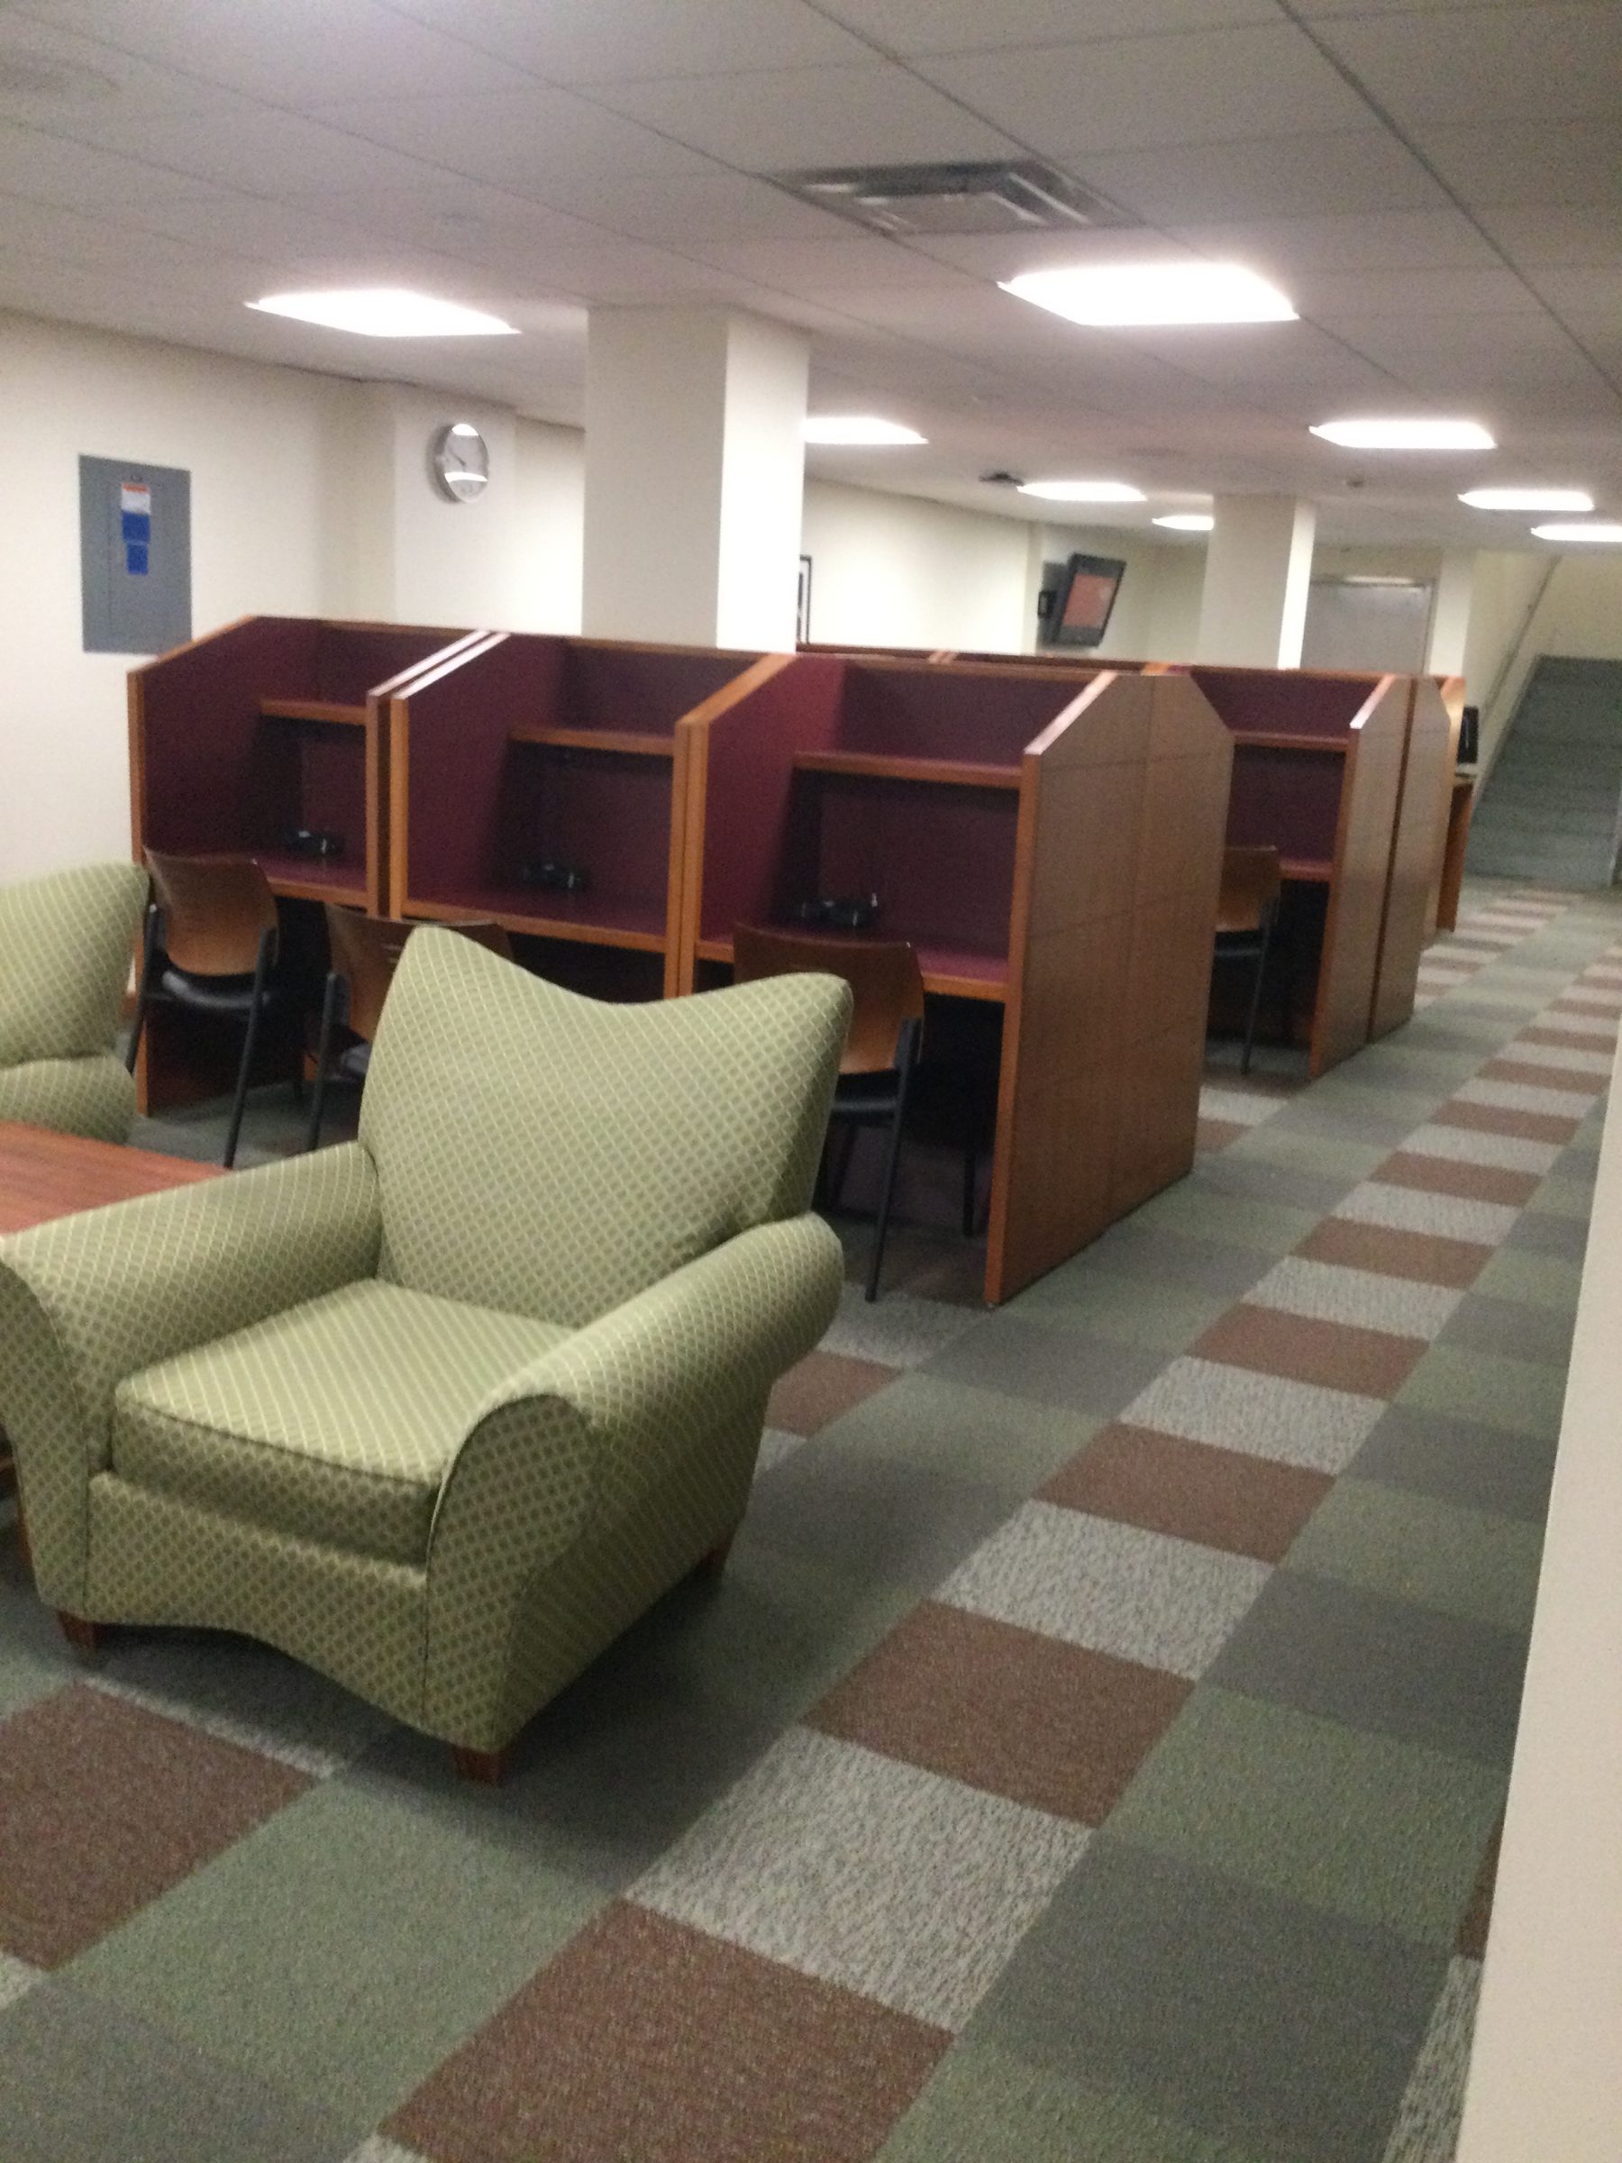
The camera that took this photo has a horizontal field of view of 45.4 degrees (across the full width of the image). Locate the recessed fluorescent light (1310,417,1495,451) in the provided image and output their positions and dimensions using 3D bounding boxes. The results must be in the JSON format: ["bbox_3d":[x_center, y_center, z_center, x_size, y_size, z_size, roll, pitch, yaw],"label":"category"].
[{"bbox_3d":[2.352,-2.576,7.691,0.610,0.070,0.610,10,15,27],"label":"recessed fluorescent light"}]

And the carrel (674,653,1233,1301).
[{"bbox_3d":[0.435,-0.393,5.386,0.960,1.500,1.500,10,15,27],"label":"carrel"}]

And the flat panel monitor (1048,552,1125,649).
[{"bbox_3d":[2.000,-3.491,14.064,0.100,0.620,1.000,19,18,24],"label":"flat panel monitor"}]

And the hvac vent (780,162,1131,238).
[{"bbox_3d":[0.291,-1.841,4.043,0.600,0.060,0.600,10,15,27],"label":"hvac vent"}]

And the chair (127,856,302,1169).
[{"bbox_3d":[-1.665,-0.259,5.666,0.510,0.850,0.580,9,14,25],"label":"chair"}]

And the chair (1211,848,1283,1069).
[{"bbox_3d":[1.595,-0.532,7.684,0.510,0.850,0.580,8,14,20],"label":"chair"}]

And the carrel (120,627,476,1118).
[{"bbox_3d":[-1.444,-0.625,5.968,0.960,1.500,0.800,10,15,27],"label":"carrel"}]

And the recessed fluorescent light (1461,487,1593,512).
[{"bbox_3d":[3.809,-3.102,10.295,0.610,0.070,0.610,10,15,27],"label":"recessed fluorescent light"}]

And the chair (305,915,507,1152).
[{"bbox_3d":[-0.872,-0.025,4.852,0.510,0.850,0.580,8,14,18],"label":"chair"}]

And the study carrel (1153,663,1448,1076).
[{"bbox_3d":[1.975,-0.958,8.180,0.960,1.500,1.560,10,15,27],"label":"study carrel"}]

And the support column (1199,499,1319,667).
[{"bbox_3d":[2.525,-2.126,11.282,0.460,2.430,0.460,10,15,27],"label":"support column"}]

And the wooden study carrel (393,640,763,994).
[{"bbox_3d":[-0.557,-0.472,5.447,0.920,1.490,0.780,10,15,27],"label":"wooden study carrel"}]

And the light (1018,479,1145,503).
[{"bbox_3d":[1.599,-3.471,11.404,0.610,0.070,0.610,10,15,27],"label":"light"}]

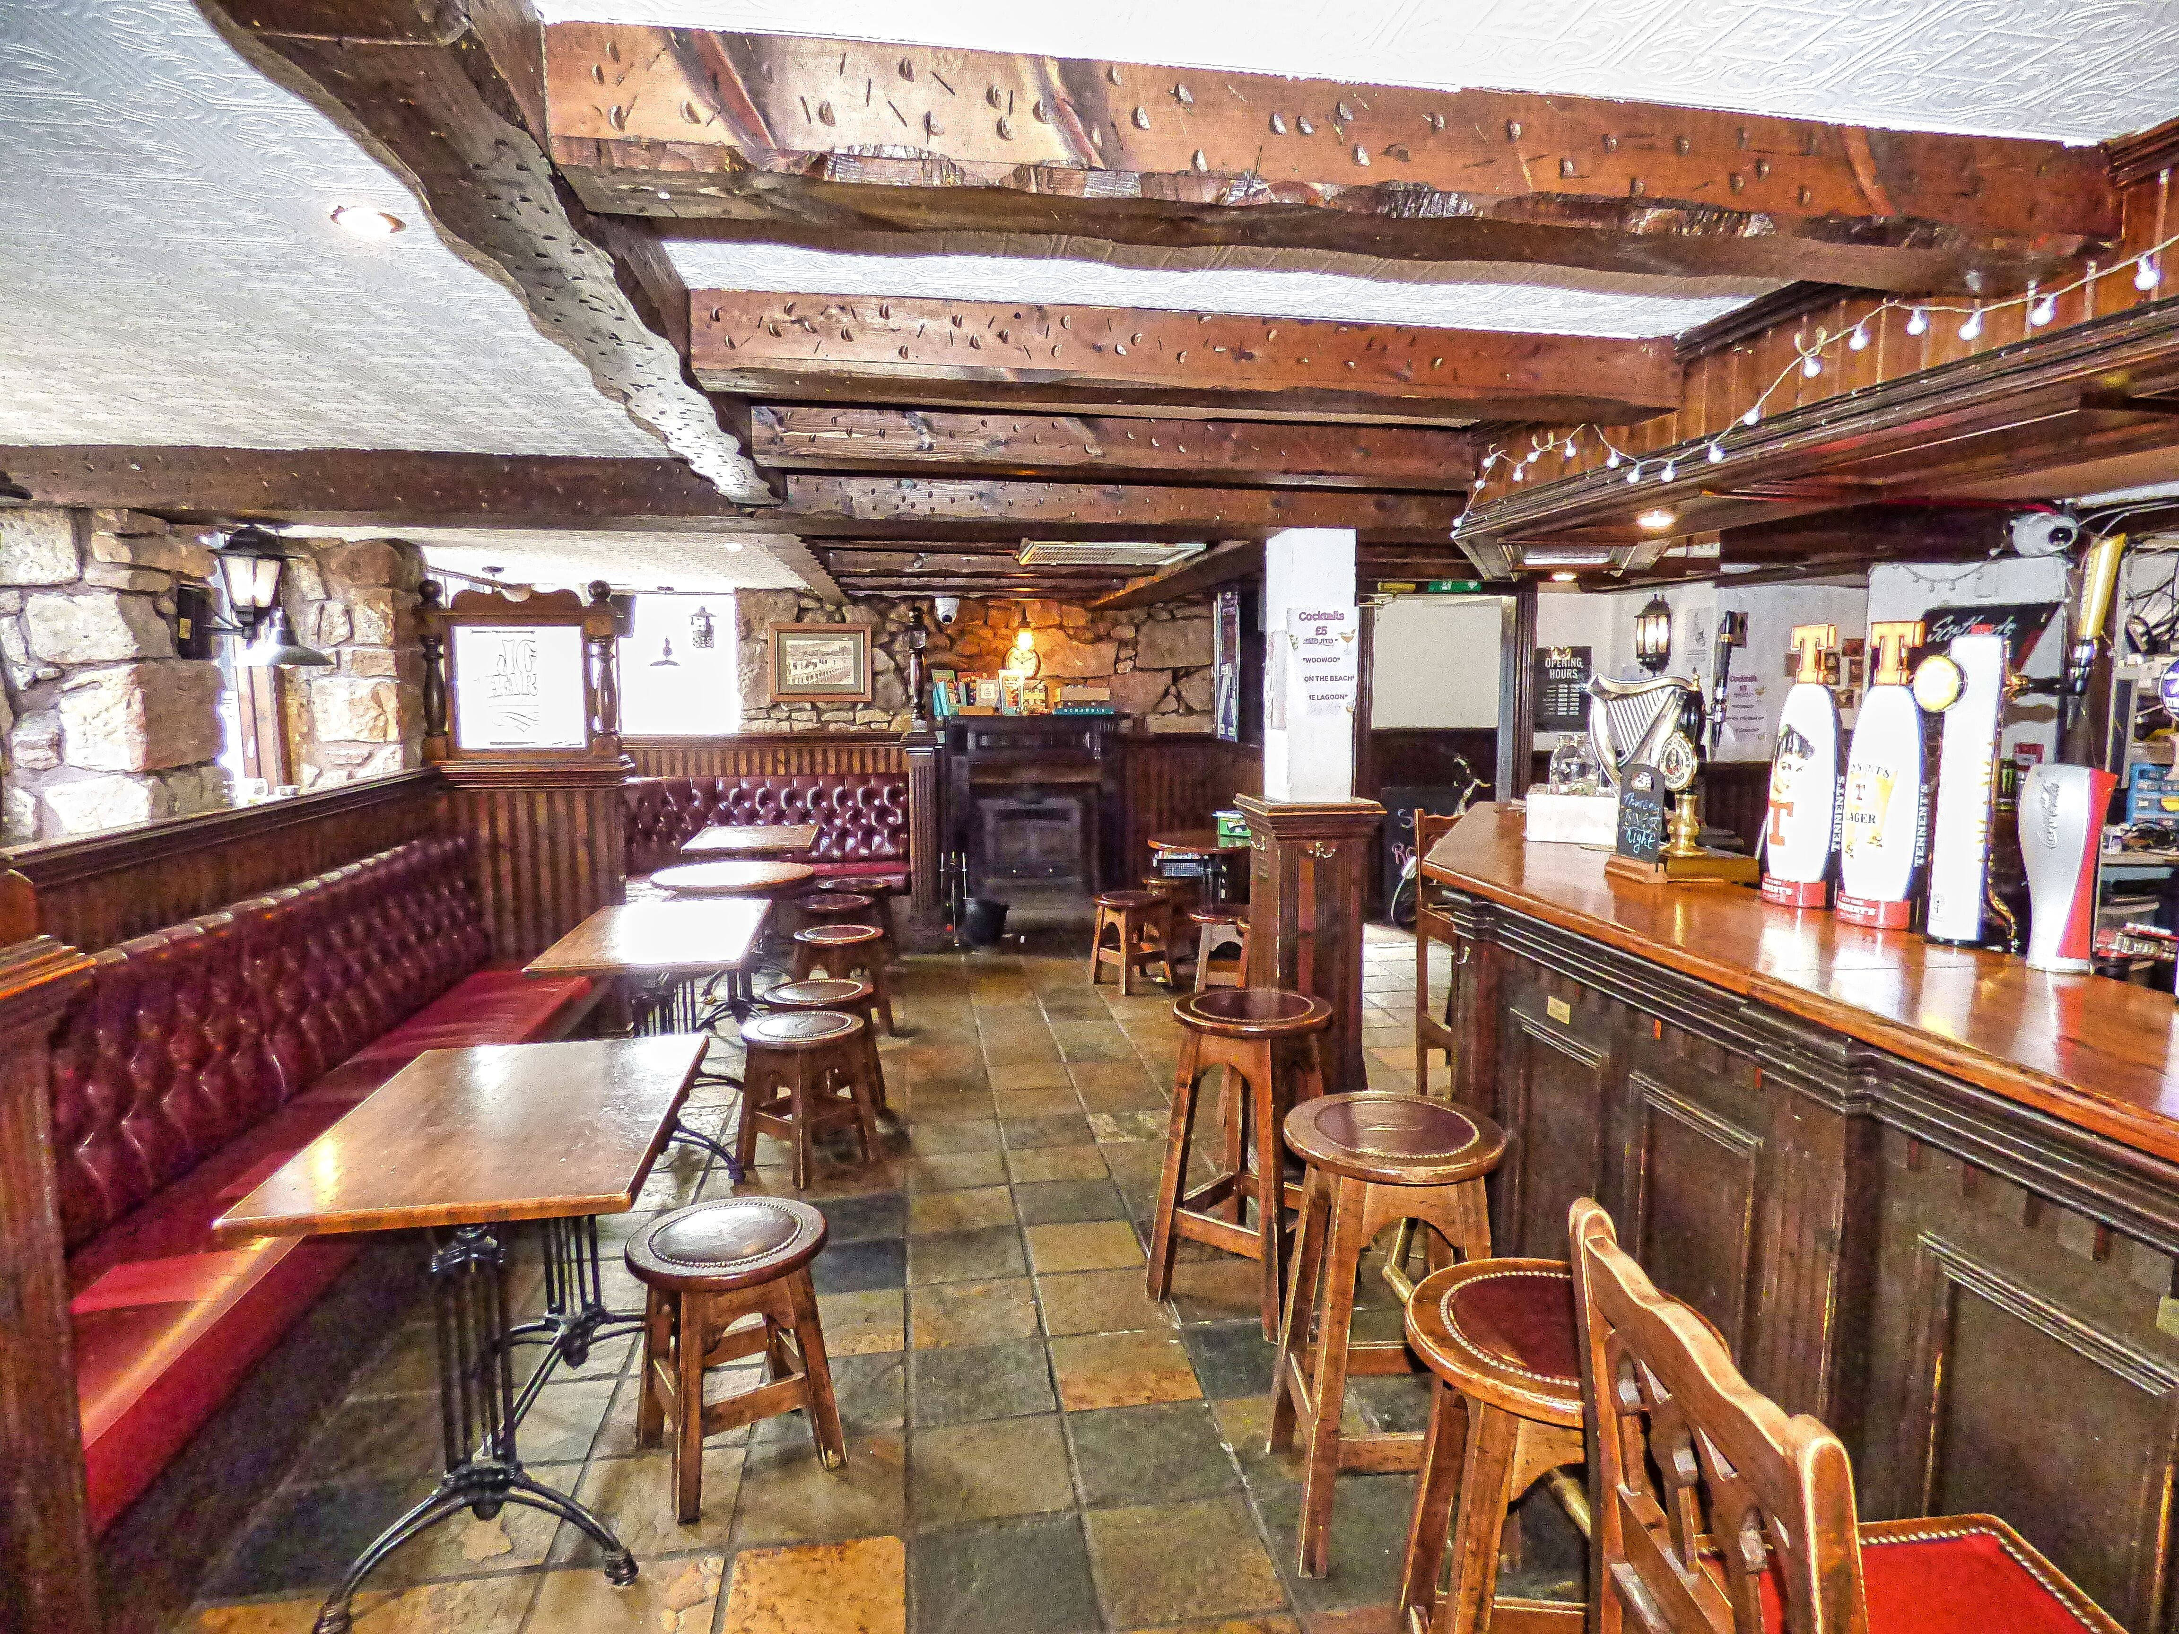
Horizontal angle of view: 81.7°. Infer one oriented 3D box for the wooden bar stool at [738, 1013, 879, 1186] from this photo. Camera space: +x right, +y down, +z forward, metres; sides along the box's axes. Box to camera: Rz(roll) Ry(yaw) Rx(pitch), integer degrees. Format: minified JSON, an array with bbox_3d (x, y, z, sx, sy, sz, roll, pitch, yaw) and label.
[{"bbox_3d":[-0.892,0.881,3.978,0.385,0.462,0.385,-1,6,-8],"label":"wooden bar stool"}]

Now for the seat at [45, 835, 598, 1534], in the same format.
[{"bbox_3d":[-1.936,0.720,3.250,0.520,0.978,3.150,-1,6,-8],"label":"seat"}]

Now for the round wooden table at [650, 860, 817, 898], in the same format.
[{"bbox_3d":[-1.453,0.609,5.228,0.655,0.750,0.655,-1,6,-8],"label":"round wooden table"}]

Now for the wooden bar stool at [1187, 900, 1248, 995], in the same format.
[{"bbox_3d":[0.657,0.663,5.852,0.380,0.462,0.380,-1,6,-8],"label":"wooden bar stool"}]

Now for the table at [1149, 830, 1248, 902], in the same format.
[{"bbox_3d":[0.630,0.488,6.647,0.680,0.735,0.680,-1,6,-8],"label":"table"}]

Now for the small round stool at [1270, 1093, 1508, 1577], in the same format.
[{"bbox_3d":[0.548,0.925,2.307,0.390,0.732,0.390,0,6,-2],"label":"small round stool"}]

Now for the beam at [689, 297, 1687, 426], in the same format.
[{"bbox_3d":[0.236,-0.846,2.381,1.883,0.137,0.182,-2,6,-12],"label":"beam"}]

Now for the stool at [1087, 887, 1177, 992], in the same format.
[{"bbox_3d":[0.214,0.630,6.383,0.380,0.455,0.380,0,6,0],"label":"stool"}]

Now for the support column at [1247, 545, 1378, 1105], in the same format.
[{"bbox_3d":[0.712,0.092,4.135,0.400,1.997,0.400,-1,6,-8],"label":"support column"}]

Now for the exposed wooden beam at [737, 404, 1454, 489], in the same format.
[{"bbox_3d":[0.105,-0.931,3.175,1.853,0.140,0.182,-2,6,-13],"label":"exposed wooden beam"}]

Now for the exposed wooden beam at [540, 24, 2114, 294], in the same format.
[{"bbox_3d":[0.309,-0.702,1.416,1.686,0.134,0.177,-1,6,-8],"label":"exposed wooden beam"}]

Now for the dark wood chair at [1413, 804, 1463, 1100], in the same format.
[{"bbox_3d":[1.385,0.523,4.329,0.430,1.050,0.460,-1,6,-4],"label":"dark wood chair"}]

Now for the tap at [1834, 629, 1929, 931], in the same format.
[{"bbox_3d":[1.554,-0.090,2.461,0.140,0.577,0.150,-2,6,-20],"label":"tap"}]

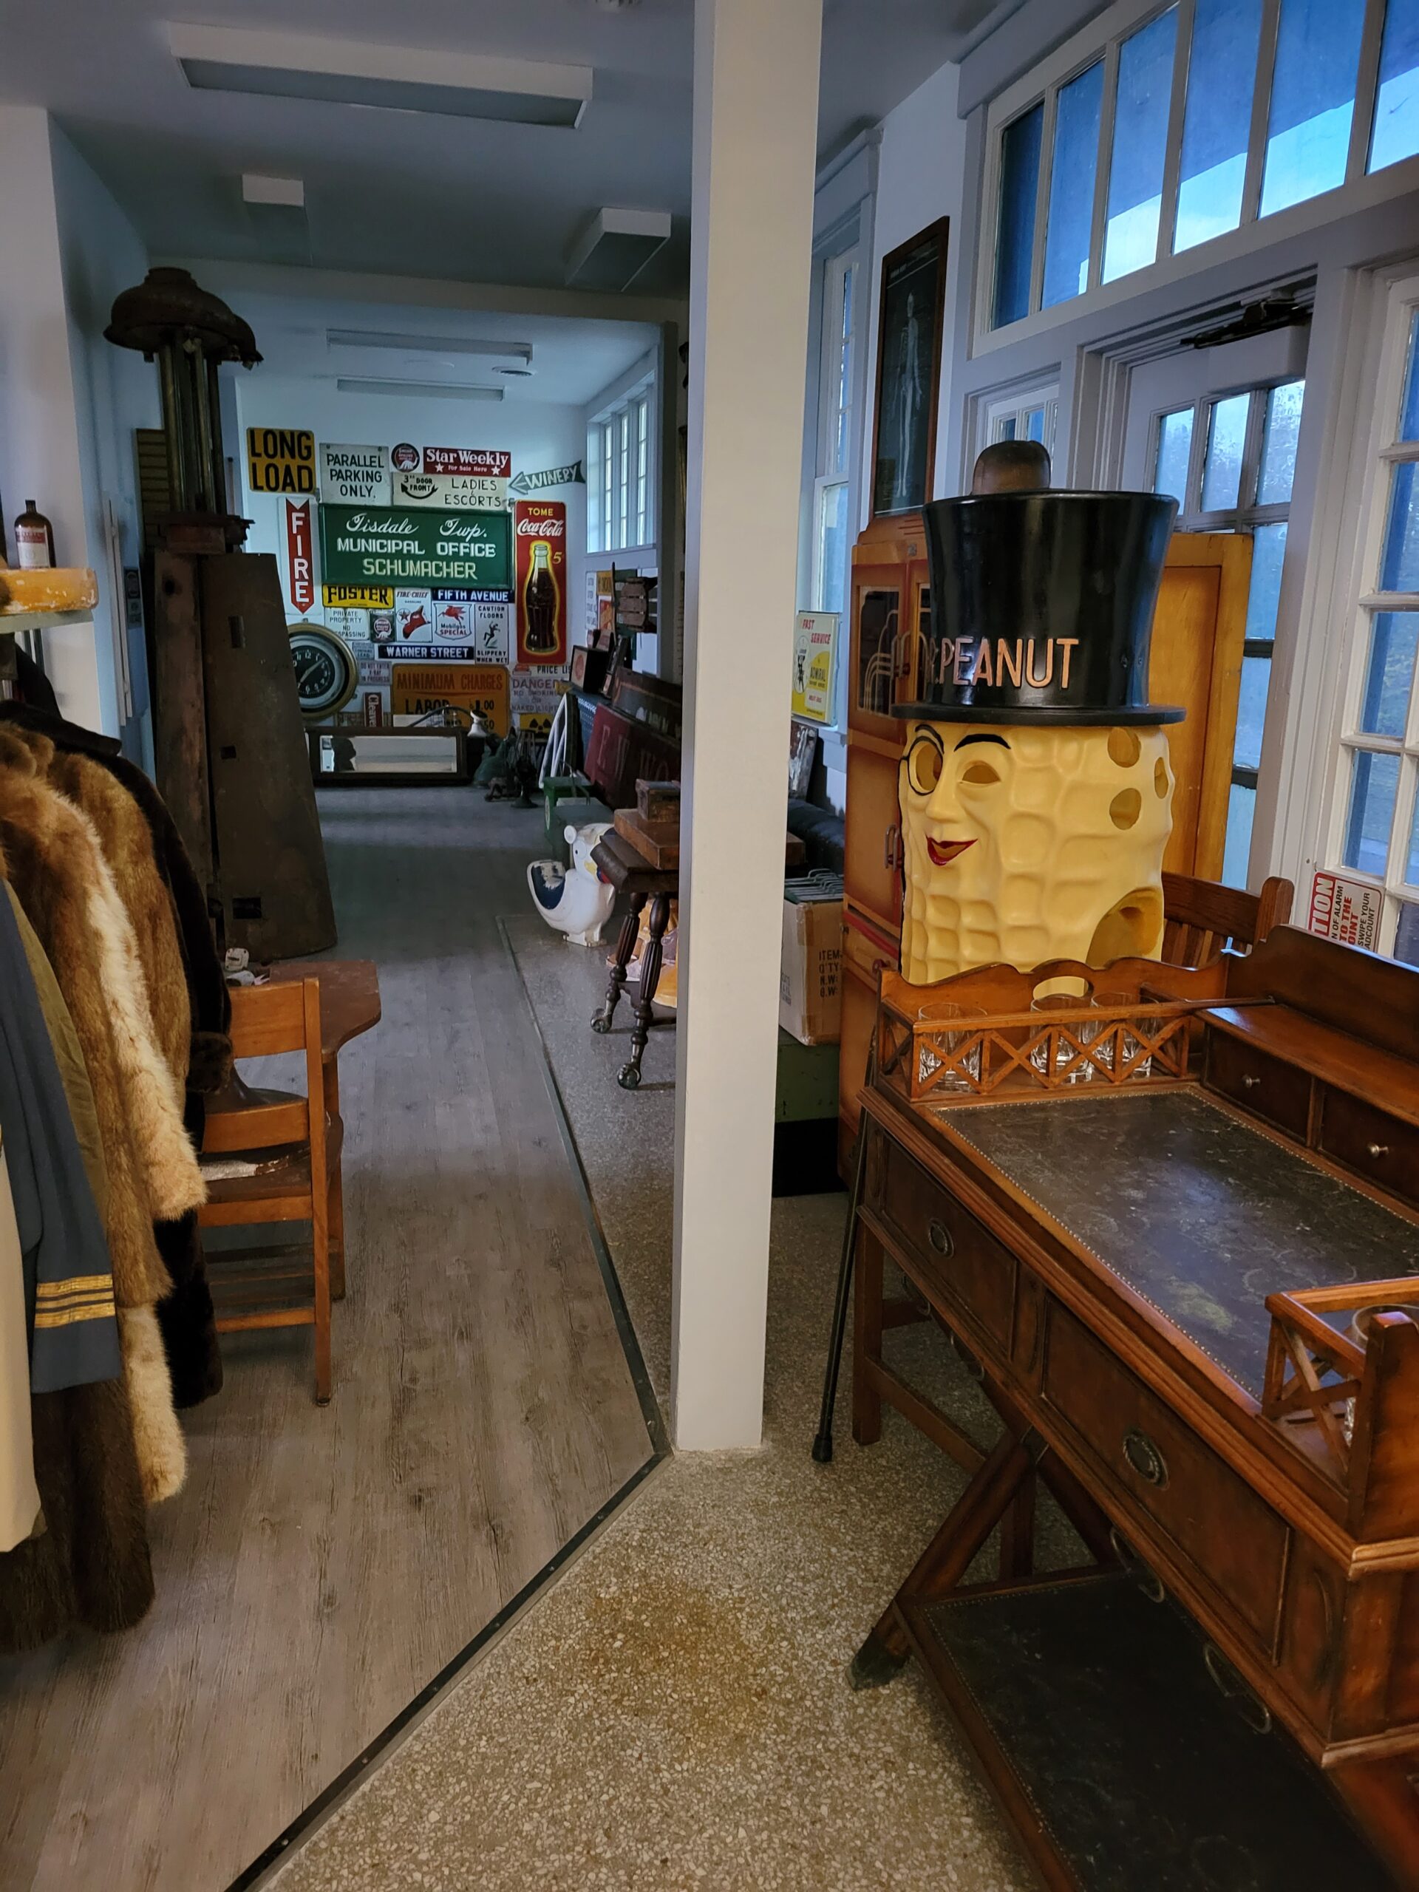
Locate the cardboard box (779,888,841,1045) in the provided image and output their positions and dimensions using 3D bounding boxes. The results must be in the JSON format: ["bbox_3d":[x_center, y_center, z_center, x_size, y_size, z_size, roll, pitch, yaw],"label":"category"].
[{"bbox_3d":[0.383,0.022,3.971,0.400,0.380,0.380,-4,15,-22],"label":"cardboard box"}]

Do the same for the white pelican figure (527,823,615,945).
[{"bbox_3d":[-0.631,-0.294,6.599,0.370,0.550,0.270,4,14,12],"label":"white pelican figure"}]

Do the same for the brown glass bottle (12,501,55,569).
[{"bbox_3d":[-0.976,-0.593,2.054,0.062,0.104,0.062,-5,15,-24],"label":"brown glass bottle"}]

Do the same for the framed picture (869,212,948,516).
[{"bbox_3d":[0.648,-1.860,4.715,0.030,0.890,0.600,-2,14,-13],"label":"framed picture"}]

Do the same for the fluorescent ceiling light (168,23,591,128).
[{"bbox_3d":[-1.011,-2.744,4.494,1.220,0.090,0.275,-2,14,-13],"label":"fluorescent ceiling light"}]

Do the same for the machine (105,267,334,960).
[{"bbox_3d":[-2.099,-1.382,6.139,0.620,2.820,0.620,14,18,41],"label":"machine"}]

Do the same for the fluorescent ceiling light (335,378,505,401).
[{"bbox_3d":[-2.172,-4.190,10.758,1.220,0.090,0.270,-2,14,-13],"label":"fluorescent ceiling light"}]

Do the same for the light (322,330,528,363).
[{"bbox_3d":[-1.721,-3.696,8.799,1.230,0.095,0.280,-2,14,-13],"label":"light"}]

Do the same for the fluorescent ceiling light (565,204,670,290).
[{"bbox_3d":[-0.450,-3.277,6.729,0.280,0.090,1.200,-2,14,-13],"label":"fluorescent ceiling light"}]

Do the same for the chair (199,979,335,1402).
[{"bbox_3d":[-1.006,0.441,2.898,0.450,0.875,0.530,-2,14,-13],"label":"chair"}]

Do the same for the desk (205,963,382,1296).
[{"bbox_3d":[-1.036,0.443,3.389,0.520,0.640,0.760,-2,14,-13],"label":"desk"}]

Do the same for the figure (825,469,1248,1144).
[{"bbox_3d":[0.611,-0.246,2.642,0.500,1.150,0.510,-9,17,-36],"label":"figure"}]

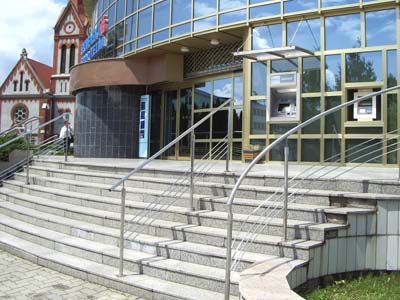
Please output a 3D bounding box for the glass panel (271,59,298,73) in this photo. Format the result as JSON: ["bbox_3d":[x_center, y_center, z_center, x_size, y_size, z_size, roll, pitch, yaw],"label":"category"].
[{"bbox_3d":[1.810,-1.800,9.411,0.608,0.284,0.050,1,0,29],"label":"glass panel"}]

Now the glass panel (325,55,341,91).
[{"bbox_3d":[2.710,-1.549,8.898,0.312,0.743,0.050,1,0,29],"label":"glass panel"}]

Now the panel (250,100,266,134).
[{"bbox_3d":[1.298,-0.714,9.683,0.367,0.768,0.050,1,0,29],"label":"panel"}]

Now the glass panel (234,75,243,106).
[{"bbox_3d":[0.941,-1.403,10.517,0.050,0.711,0.260,0,0,-45],"label":"glass panel"}]

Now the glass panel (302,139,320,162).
[{"bbox_3d":[2.308,0.011,9.100,0.395,0.481,0.050,1,0,29],"label":"glass panel"}]

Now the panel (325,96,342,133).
[{"bbox_3d":[2.701,-0.699,8.889,0.323,0.772,0.050,1,0,29],"label":"panel"}]

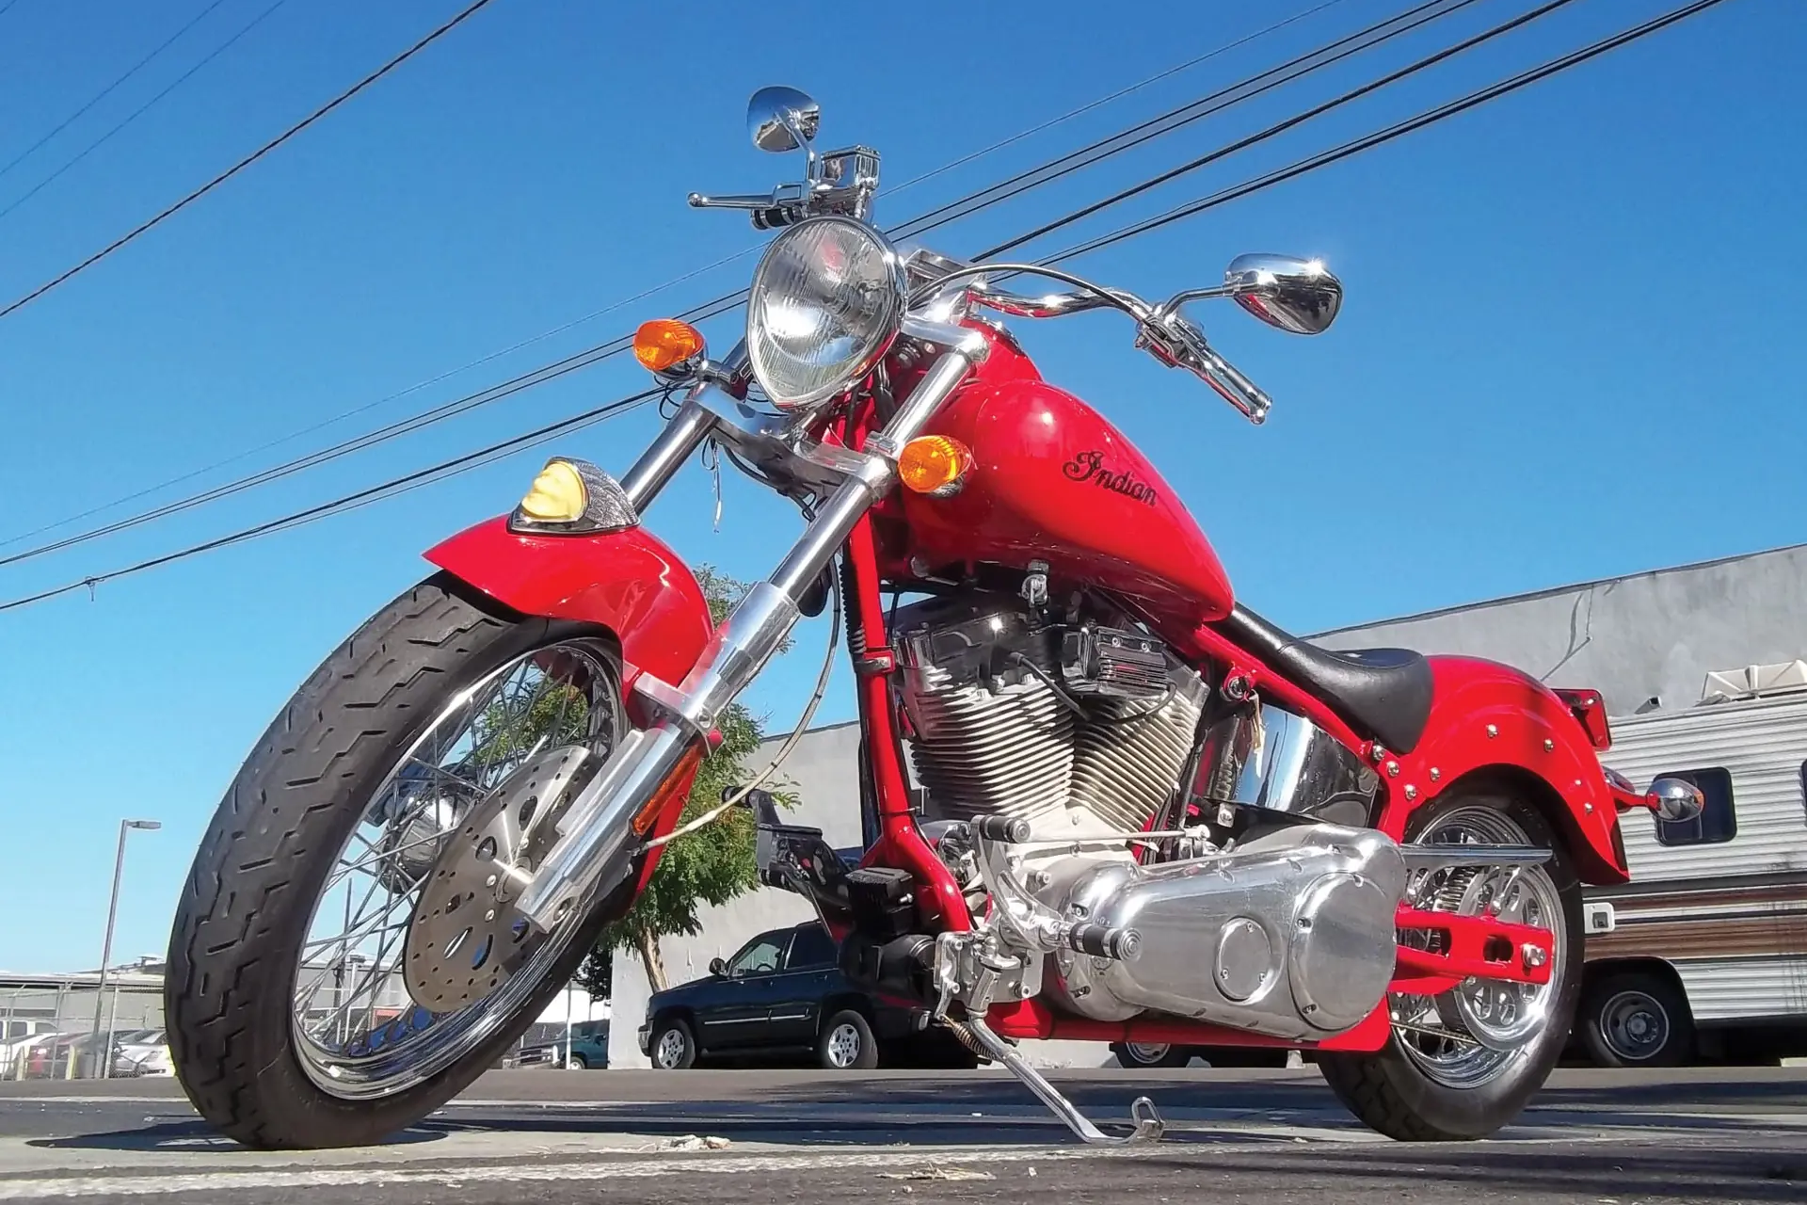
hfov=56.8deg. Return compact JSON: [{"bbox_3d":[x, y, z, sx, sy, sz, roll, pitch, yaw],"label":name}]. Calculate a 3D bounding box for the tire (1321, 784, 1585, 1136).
[{"bbox_3d":[0.866,0.549,2.672,0.636,0.636,0.150,13,-12,-35],"label":"tire"}]

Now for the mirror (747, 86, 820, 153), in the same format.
[{"bbox_3d":[-0.169,-0.674,2.336,0.130,0.090,0.050,28,6,35],"label":"mirror"}]

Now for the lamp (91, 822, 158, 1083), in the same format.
[{"bbox_3d":[-21.225,9.425,45.870,1.100,6.960,0.350,0,-14,0],"label":"lamp"}]

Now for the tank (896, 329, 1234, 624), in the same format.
[{"bbox_3d":[0.217,-0.149,2.251,0.570,0.330,0.330,13,-12,-35],"label":"tank"}]

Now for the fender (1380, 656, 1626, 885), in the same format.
[{"bbox_3d":[0.903,0.256,2.725,0.655,0.340,0.210,13,-12,-35],"label":"fender"}]

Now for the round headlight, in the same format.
[{"bbox_3d":[-0.064,-0.316,1.932,0.185,0.215,0.180,26,5,20],"label":"round headlight"}]

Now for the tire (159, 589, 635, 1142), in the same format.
[{"bbox_3d":[-0.446,0.248,1.684,0.112,0.664,0.664,26,-6,20],"label":"tire"}]

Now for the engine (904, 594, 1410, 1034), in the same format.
[{"bbox_3d":[0.249,0.276,2.231,0.750,0.535,0.390,13,-12,-35],"label":"engine"}]

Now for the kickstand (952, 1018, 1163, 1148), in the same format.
[{"bbox_3d":[0.182,0.527,1.852,0.115,0.115,0.240,13,-12,-35],"label":"kickstand"}]

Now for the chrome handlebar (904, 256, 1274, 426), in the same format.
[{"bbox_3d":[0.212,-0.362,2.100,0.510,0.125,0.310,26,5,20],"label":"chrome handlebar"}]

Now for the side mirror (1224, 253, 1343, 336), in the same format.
[{"bbox_3d":[0.473,-0.377,2.051,0.130,0.090,0.050,25,5,5],"label":"side mirror"}]

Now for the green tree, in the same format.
[{"bbox_3d":[-4.093,3.130,25.990,4.600,7.920,4.600,0,-14,0],"label":"green tree"}]

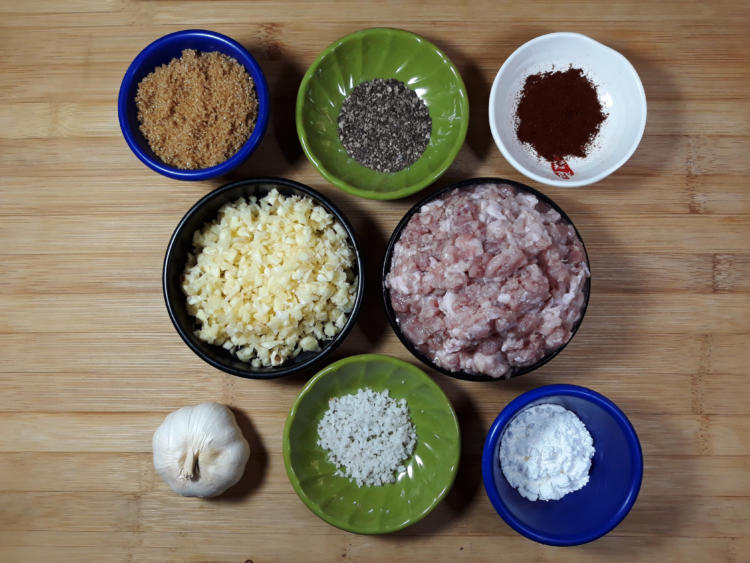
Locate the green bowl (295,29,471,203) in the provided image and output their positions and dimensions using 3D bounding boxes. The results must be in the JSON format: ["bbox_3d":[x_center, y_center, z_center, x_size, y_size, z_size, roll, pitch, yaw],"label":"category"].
[{"bbox_3d":[0.005,-0.097,0.358,0.101,0.031,0.101,0,87,1],"label":"green bowl"}]

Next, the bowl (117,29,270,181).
[{"bbox_3d":[-0.103,-0.099,0.355,0.086,0.043,0.086,0,87,1],"label":"bowl"}]

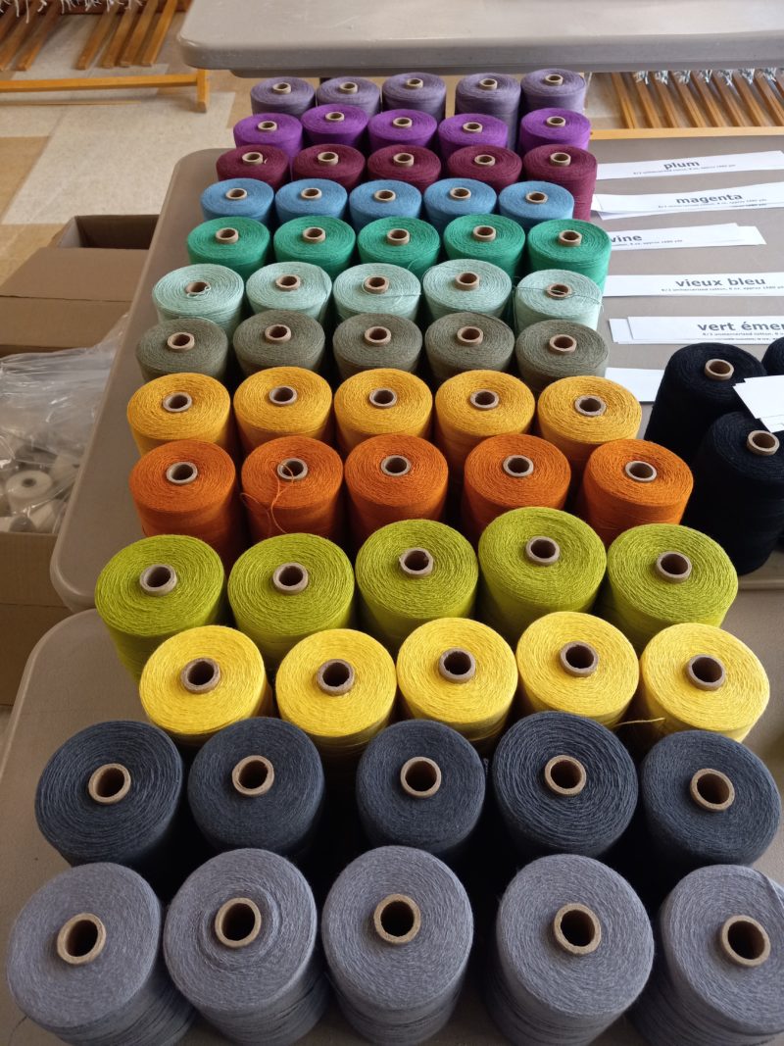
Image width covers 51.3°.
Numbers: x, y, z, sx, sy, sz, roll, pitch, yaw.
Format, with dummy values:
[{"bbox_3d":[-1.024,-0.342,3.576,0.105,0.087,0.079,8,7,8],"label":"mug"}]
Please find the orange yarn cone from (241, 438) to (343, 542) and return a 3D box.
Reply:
[{"bbox_3d":[-0.067,-0.002,0.597,0.070,0.104,0.070,-1,49,0],"label":"orange yarn cone"}]

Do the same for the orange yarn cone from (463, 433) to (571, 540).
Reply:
[{"bbox_3d":[0.087,-0.004,0.596,0.073,0.104,0.073,-1,49,0],"label":"orange yarn cone"}]

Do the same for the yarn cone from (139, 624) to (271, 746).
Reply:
[{"bbox_3d":[-0.107,0.121,0.502,0.072,0.109,0.072,-2,49,0],"label":"yarn cone"}]

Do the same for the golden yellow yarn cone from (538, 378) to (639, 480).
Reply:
[{"bbox_3d":[0.147,-0.051,0.643,0.076,0.110,0.076,-2,48,0],"label":"golden yellow yarn cone"}]

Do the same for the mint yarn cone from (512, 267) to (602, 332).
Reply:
[{"bbox_3d":[0.146,-0.168,0.750,0.073,0.107,0.073,-2,48,0],"label":"mint yarn cone"}]

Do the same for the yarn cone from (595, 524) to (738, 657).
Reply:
[{"bbox_3d":[0.176,0.062,0.545,0.080,0.109,0.080,-2,49,0],"label":"yarn cone"}]

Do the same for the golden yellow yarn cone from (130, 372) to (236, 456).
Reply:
[{"bbox_3d":[-0.158,-0.055,0.644,0.076,0.104,0.076,-1,49,0],"label":"golden yellow yarn cone"}]

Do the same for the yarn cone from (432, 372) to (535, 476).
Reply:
[{"bbox_3d":[0.071,-0.058,0.651,0.074,0.109,0.074,-2,48,0],"label":"yarn cone"}]

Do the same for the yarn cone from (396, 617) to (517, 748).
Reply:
[{"bbox_3d":[0.038,0.116,0.499,0.068,0.108,0.068,-2,48,0],"label":"yarn cone"}]

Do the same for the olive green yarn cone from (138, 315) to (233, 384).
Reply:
[{"bbox_3d":[-0.171,-0.114,0.707,0.076,0.109,0.076,-2,49,0],"label":"olive green yarn cone"}]

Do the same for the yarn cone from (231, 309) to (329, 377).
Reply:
[{"bbox_3d":[-0.091,-0.119,0.707,0.075,0.111,0.075,-2,48,0],"label":"yarn cone"}]

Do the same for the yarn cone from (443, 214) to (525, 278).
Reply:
[{"bbox_3d":[0.087,-0.237,0.802,0.077,0.104,0.077,-1,49,0],"label":"yarn cone"}]

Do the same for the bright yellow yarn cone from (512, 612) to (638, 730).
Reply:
[{"bbox_3d":[0.107,0.113,0.504,0.070,0.109,0.070,-2,49,0],"label":"bright yellow yarn cone"}]

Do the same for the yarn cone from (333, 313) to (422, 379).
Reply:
[{"bbox_3d":[-0.011,-0.117,0.697,0.073,0.104,0.073,-1,49,0],"label":"yarn cone"}]

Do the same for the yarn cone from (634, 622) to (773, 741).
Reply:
[{"bbox_3d":[0.177,0.119,0.497,0.071,0.109,0.071,-2,49,0],"label":"yarn cone"}]

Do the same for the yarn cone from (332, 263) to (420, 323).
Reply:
[{"bbox_3d":[-0.012,-0.173,0.754,0.078,0.109,0.078,-2,49,0],"label":"yarn cone"}]

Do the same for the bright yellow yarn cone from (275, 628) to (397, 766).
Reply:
[{"bbox_3d":[-0.030,0.119,0.489,0.067,0.104,0.067,-1,49,0],"label":"bright yellow yarn cone"}]

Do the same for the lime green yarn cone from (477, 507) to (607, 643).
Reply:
[{"bbox_3d":[0.095,0.054,0.550,0.079,0.112,0.079,-2,48,0],"label":"lime green yarn cone"}]

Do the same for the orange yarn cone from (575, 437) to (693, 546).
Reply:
[{"bbox_3d":[0.171,-0.001,0.600,0.072,0.109,0.072,-2,48,0],"label":"orange yarn cone"}]

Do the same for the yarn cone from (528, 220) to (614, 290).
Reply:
[{"bbox_3d":[0.167,-0.229,0.797,0.077,0.109,0.077,-2,49,0],"label":"yarn cone"}]

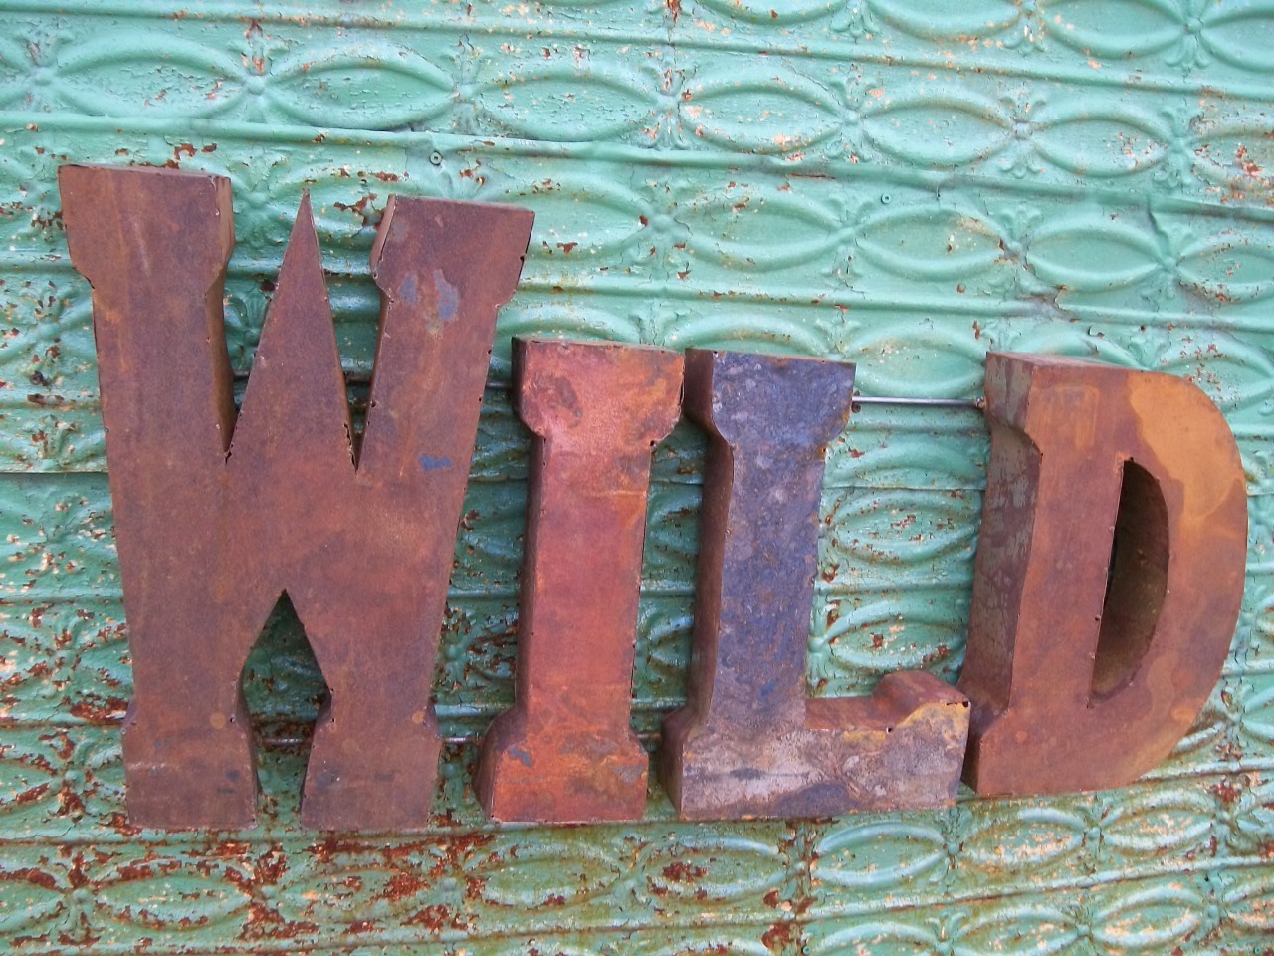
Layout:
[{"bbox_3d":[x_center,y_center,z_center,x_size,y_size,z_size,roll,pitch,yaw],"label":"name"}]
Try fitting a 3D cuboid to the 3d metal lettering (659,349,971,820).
[{"bbox_3d":[0.153,0.084,1.077,0.236,0.366,0.079,1,10,-13],"label":"3d metal lettering"}]

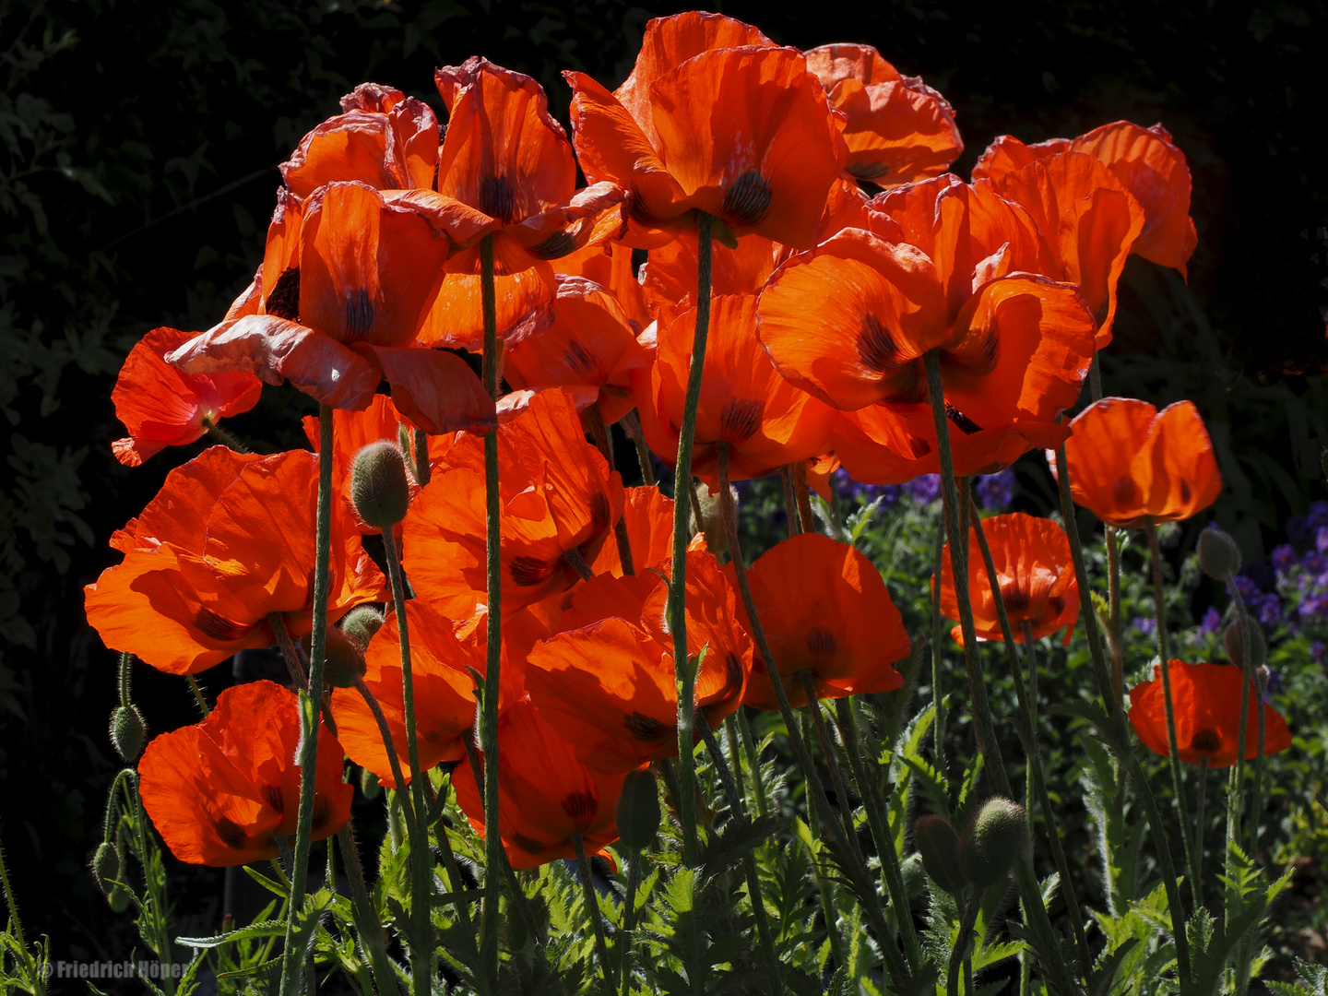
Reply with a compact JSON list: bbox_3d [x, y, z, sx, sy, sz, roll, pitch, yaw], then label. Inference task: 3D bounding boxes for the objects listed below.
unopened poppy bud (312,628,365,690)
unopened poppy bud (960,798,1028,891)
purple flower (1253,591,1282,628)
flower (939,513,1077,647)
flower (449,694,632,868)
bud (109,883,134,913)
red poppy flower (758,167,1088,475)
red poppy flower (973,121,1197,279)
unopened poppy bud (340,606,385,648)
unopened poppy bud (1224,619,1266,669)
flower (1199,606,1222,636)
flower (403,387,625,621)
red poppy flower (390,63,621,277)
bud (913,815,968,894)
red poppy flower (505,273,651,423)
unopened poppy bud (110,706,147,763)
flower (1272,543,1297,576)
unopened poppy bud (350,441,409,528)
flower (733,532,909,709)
[{"bbox_3d":[-0.159,0.079,2.480,0.025,0.034,0.025,-42,-12,0],"label":"unopened poppy bud"},{"bbox_3d":[0.155,0.163,2.380,0.029,0.042,0.029,16,6,0],"label":"unopened poppy bud"},{"bbox_3d":[0.435,0.080,3.650,0.023,0.025,0.020,0,2,11],"label":"purple flower"},{"bbox_3d":[0.200,0.047,2.950,0.083,0.070,0.080,0,-16,0],"label":"flower"},{"bbox_3d":[-0.061,0.140,2.500,0.090,0.080,0.085,-7,-18,-6],"label":"flower"},{"bbox_3d":[-0.279,0.204,2.600,0.013,0.018,0.013,0,0,0],"label":"bud"},{"bbox_3d":[0.119,-0.078,2.300,0.152,0.105,0.130,0,-19,0],"label":"red poppy flower"},{"bbox_3d":[0.229,-0.160,2.750,0.122,0.092,0.110,0,3,0],"label":"red poppy flower"},{"bbox_3d":[-0.151,0.069,2.560,0.022,0.032,0.022,-7,0,0],"label":"unopened poppy bud"},{"bbox_3d":[0.339,0.085,2.950,0.025,0.030,0.025,-9,0,0],"label":"unopened poppy bud"},{"bbox_3d":[0.410,0.092,3.800,0.018,0.023,0.016,0,3,0],"label":"flower"},{"bbox_3d":[-0.072,0.003,2.420,0.105,0.092,0.100,-11,-26,-24],"label":"flower"},{"bbox_3d":[-0.074,-0.156,2.410,0.114,0.106,0.112,0,0,0],"label":"red poppy flower"},{"bbox_3d":[0.130,0.167,2.380,0.021,0.038,0.021,-22,0,0],"label":"bud"},{"bbox_3d":[-0.045,-0.075,2.560,0.088,0.078,0.088,-8,-11,-37],"label":"red poppy flower"},{"bbox_3d":[-0.265,0.117,2.500,0.019,0.029,0.019,0,0,0],"label":"unopened poppy bud"},{"bbox_3d":[0.477,0.048,3.900,0.021,0.025,0.018,0,3,0],"label":"flower"},{"bbox_3d":[-0.136,-0.006,2.430,0.026,0.042,0.026,-3,1,0],"label":"unopened poppy bud"},{"bbox_3d":[0.080,0.066,2.700,0.105,0.080,0.098,-5,-20,0],"label":"flower"}]

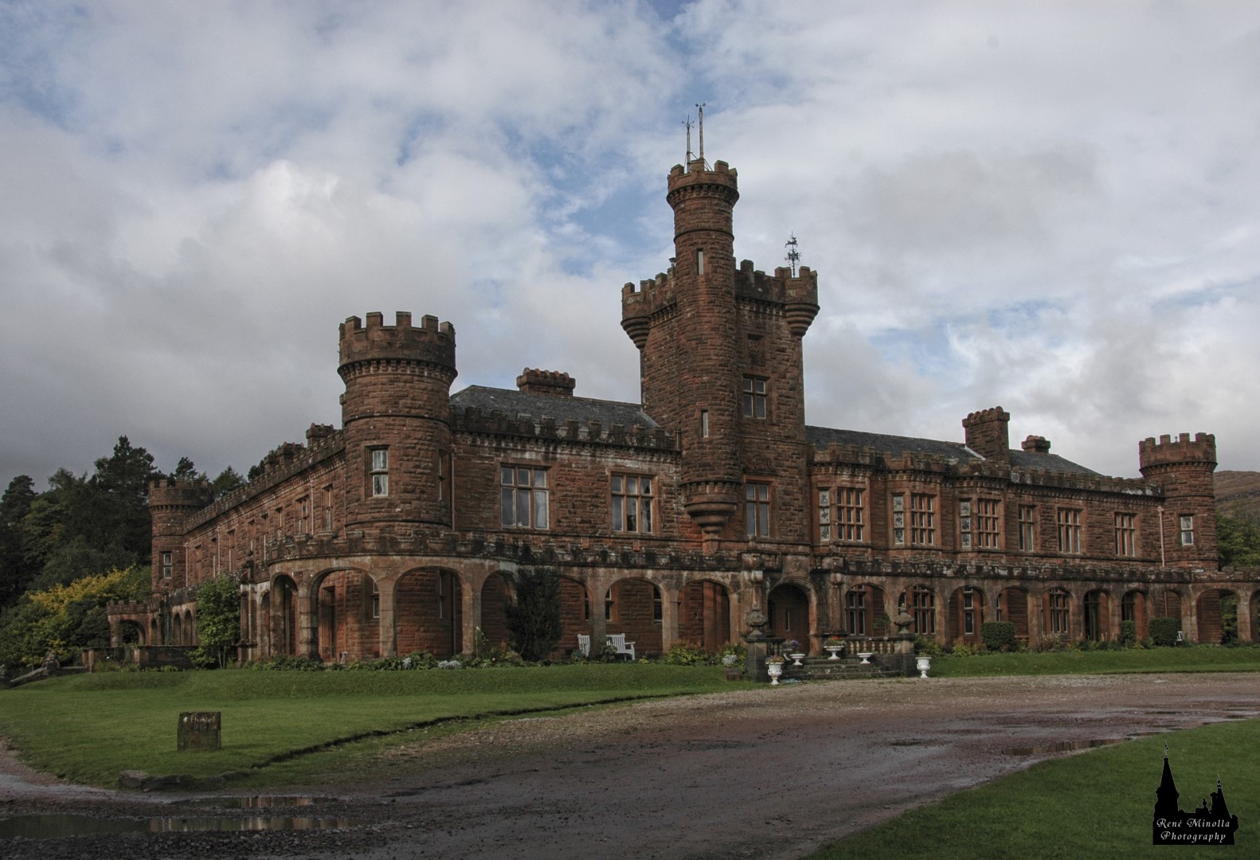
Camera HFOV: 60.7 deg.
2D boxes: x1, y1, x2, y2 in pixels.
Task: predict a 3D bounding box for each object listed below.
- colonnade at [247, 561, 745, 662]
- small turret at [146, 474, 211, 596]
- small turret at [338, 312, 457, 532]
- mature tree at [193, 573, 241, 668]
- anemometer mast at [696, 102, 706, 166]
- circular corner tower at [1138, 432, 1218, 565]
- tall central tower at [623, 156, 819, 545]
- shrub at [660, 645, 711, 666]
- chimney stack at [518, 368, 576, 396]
[{"bbox_3d":[-4.431,6.590,38.995,16.600,3.211,6.800,5,-11,-34],"label":"colonnade"},{"bbox_3d":[-29.562,6.930,70.652,4.000,7.542,4.000,5,-11,-34],"label":"small turret"},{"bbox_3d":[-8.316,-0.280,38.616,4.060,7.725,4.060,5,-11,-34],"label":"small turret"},{"bbox_3d":[-15.127,6.986,39.464,1.800,3.432,1.700,5,-11,-34],"label":"mature tree"},{"bbox_3d":[3.198,-13.173,48.227,0.450,3.075,0.400,5,-11,-34],"label":"anemometer mast"},{"bbox_3d":[32.354,4.199,63.477,4.050,7.594,4.050,5,-11,-34],"label":"circular corner tower"},{"bbox_3d":[3.959,-3.034,49.613,7.300,17.106,7.100,5,-11,-34],"label":"tall central tower"},{"bbox_3d":[1.979,7.933,38.003,1.800,0.733,1.000,5,-11,-34],"label":"shrub"},{"bbox_3d":[-3.679,-2.002,46.972,2.400,1.316,0.900,5,-11,-34],"label":"chimney stack"}]

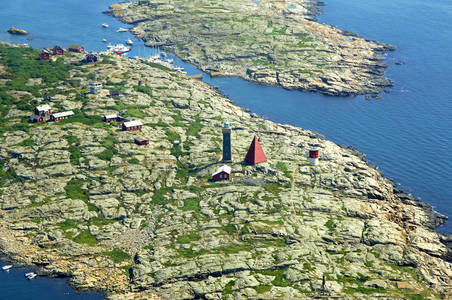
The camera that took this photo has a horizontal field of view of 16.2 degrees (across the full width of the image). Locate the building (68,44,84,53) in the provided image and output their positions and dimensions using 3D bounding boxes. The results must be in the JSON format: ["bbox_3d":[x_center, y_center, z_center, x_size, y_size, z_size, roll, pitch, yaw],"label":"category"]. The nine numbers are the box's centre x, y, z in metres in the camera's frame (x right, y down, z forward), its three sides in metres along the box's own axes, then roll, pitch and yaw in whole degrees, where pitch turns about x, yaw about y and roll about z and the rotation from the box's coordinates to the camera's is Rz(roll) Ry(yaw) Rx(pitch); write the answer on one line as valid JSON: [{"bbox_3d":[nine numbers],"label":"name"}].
[{"bbox_3d":[-137.500,-93.480,1464.310,8.000,5.200,11.000,-15,22,-38],"label":"building"}]

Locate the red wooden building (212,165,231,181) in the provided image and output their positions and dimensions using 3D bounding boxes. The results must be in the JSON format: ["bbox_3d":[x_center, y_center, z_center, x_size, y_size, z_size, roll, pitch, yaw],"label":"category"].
[{"bbox_3d":[-2.570,15.550,1059.700,11.500,6.200,11.800,1,17,6],"label":"red wooden building"}]

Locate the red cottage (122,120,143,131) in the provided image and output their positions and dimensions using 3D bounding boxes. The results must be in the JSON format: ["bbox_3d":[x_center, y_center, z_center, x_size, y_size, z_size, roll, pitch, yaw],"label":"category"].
[{"bbox_3d":[-67.870,-18.760,1166.380,13.200,5.200,6.700,-9,19,-27],"label":"red cottage"}]

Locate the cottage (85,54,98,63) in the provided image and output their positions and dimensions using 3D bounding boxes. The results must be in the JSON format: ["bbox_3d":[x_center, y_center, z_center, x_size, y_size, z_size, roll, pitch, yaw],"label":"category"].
[{"bbox_3d":[-118.300,-82.240,1413.650,9.300,7.000,9.000,1,17,7],"label":"cottage"}]

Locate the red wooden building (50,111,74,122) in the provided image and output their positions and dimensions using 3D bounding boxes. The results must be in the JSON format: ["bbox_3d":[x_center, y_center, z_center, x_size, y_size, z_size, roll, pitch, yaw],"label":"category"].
[{"bbox_3d":[-124.990,-26.180,1218.470,18.000,4.800,6.400,-13,21,-35],"label":"red wooden building"}]

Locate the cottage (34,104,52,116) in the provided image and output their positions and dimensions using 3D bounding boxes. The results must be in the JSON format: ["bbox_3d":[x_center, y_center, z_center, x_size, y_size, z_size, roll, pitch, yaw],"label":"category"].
[{"bbox_3d":[-138.700,-30.610,1205.840,10.500,6.800,8.200,-7,19,-23],"label":"cottage"}]

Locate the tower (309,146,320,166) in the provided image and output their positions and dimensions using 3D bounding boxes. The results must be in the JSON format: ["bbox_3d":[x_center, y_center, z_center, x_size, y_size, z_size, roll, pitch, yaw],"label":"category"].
[{"bbox_3d":[60.660,3.840,1089.890,6.800,12.200,6.800,-1,17,0],"label":"tower"}]

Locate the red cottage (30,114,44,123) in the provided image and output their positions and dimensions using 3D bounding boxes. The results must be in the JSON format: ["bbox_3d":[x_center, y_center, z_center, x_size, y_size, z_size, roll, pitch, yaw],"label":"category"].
[{"bbox_3d":[-140.650,-23.650,1187.500,8.000,4.200,4.800,14,22,38],"label":"red cottage"}]

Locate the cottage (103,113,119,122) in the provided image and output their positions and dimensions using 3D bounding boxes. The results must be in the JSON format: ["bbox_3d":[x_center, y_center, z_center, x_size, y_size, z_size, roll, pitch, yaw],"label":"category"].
[{"bbox_3d":[-85.270,-24.170,1185.100,10.300,4.600,6.300,-7,18,-21],"label":"cottage"}]

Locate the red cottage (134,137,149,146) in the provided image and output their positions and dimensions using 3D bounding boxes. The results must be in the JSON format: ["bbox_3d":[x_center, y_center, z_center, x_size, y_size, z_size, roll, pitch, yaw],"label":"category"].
[{"bbox_3d":[-59.920,-6.750,1132.580,6.000,4.000,7.500,-11,20,-31],"label":"red cottage"}]

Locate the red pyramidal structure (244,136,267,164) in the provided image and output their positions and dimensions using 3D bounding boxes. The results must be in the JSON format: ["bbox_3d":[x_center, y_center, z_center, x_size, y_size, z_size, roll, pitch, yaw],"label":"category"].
[{"bbox_3d":[20.630,-1.000,1084.250,10.900,17.800,10.900,-14,21,-36],"label":"red pyramidal structure"}]

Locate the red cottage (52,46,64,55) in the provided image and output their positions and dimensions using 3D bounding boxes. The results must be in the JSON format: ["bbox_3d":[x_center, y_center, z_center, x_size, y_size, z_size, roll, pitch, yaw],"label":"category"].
[{"bbox_3d":[-147.870,-87.790,1404.810,6.500,5.800,7.500,-8,19,-26],"label":"red cottage"}]

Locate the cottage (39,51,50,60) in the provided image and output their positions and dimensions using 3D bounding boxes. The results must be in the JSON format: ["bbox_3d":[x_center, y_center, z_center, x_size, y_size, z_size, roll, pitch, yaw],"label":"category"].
[{"bbox_3d":[-162.340,-85.350,1429.100,7.800,7.000,8.000,-2,17,-6],"label":"cottage"}]

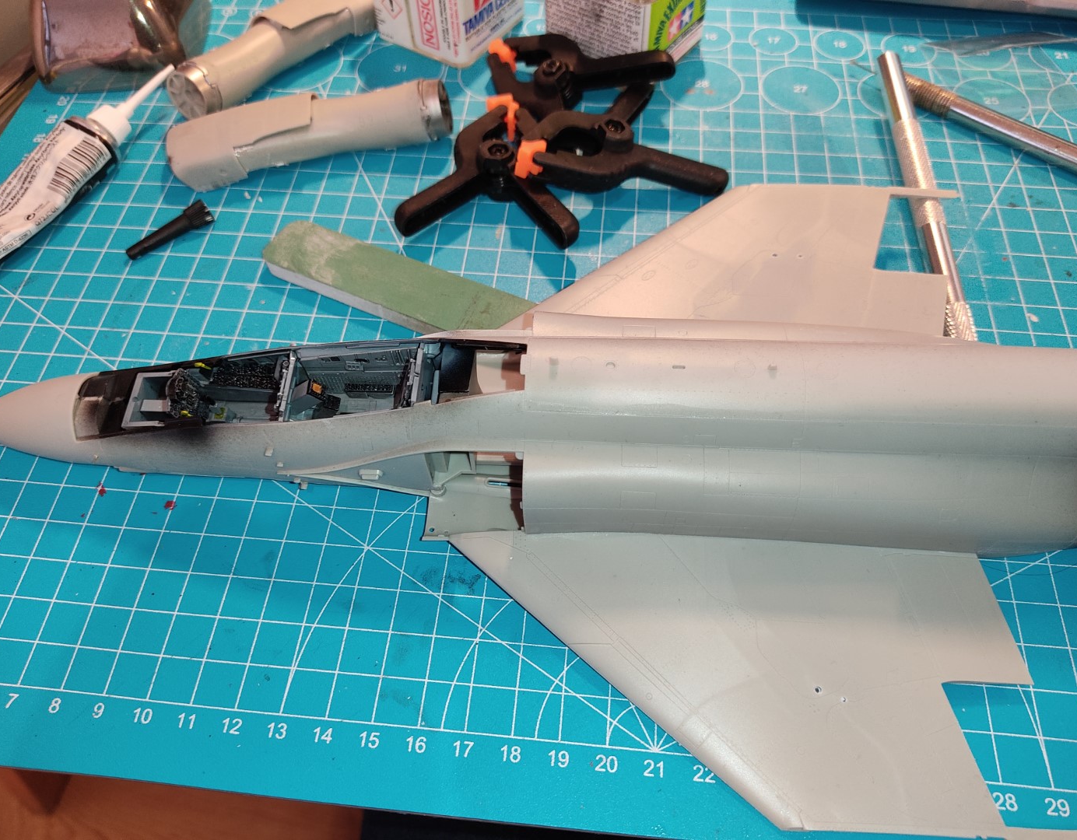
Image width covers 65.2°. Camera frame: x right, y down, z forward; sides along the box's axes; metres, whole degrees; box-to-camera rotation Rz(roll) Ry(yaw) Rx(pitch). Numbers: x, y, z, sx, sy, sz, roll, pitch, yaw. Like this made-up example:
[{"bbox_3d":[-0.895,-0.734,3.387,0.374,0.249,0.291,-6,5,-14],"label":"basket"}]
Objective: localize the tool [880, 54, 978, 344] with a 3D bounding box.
[{"bbox_3d":[0.116,-0.061,0.249,0.009,0.009,0.147,1,59,2],"label":"tool"}]

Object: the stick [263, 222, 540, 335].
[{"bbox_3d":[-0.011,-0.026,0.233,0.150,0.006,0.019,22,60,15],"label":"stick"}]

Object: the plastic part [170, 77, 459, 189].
[{"bbox_3d":[-0.073,-0.095,0.272,0.091,0.019,0.021,-11,58,-6],"label":"plastic part"}]

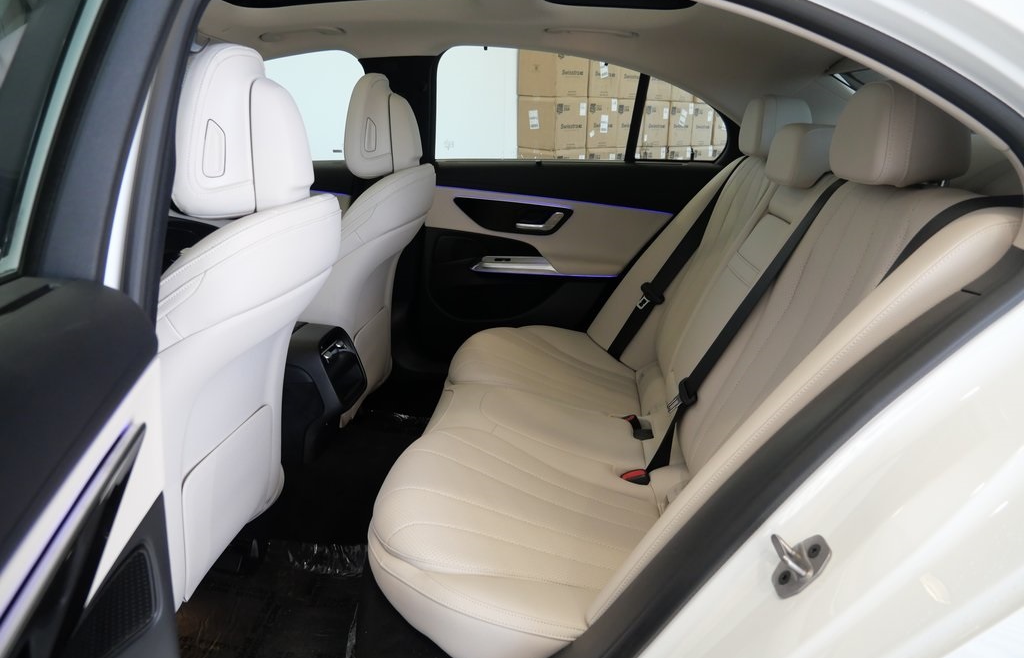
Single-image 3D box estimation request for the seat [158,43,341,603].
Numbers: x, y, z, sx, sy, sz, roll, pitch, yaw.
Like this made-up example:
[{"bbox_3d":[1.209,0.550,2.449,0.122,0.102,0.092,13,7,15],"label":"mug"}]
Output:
[{"bbox_3d":[-0.736,0.075,1.314,0.850,1.110,0.540,2,17,6],"label":"seat"}]

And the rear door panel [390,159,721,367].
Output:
[{"bbox_3d":[0.163,-0.182,2.258,1.010,0.705,0.140,2,17,6],"label":"rear door panel"}]

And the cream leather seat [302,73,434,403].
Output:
[{"bbox_3d":[-0.649,-0.139,2.033,0.850,1.110,0.540,2,17,6],"label":"cream leather seat"}]

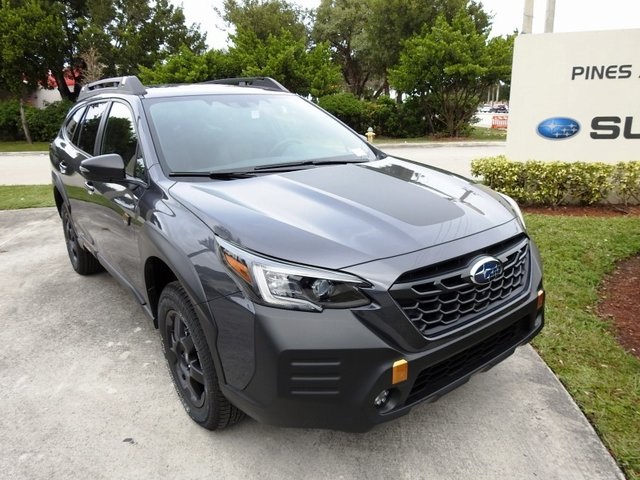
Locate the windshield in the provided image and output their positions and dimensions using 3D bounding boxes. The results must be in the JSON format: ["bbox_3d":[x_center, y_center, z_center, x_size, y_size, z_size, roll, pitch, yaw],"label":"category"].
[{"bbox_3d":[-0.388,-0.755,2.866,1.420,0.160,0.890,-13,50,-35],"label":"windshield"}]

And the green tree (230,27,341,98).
[{"bbox_3d":[-1.931,-7.928,22.967,5.700,5.500,5.200,-3,16,-3],"label":"green tree"}]

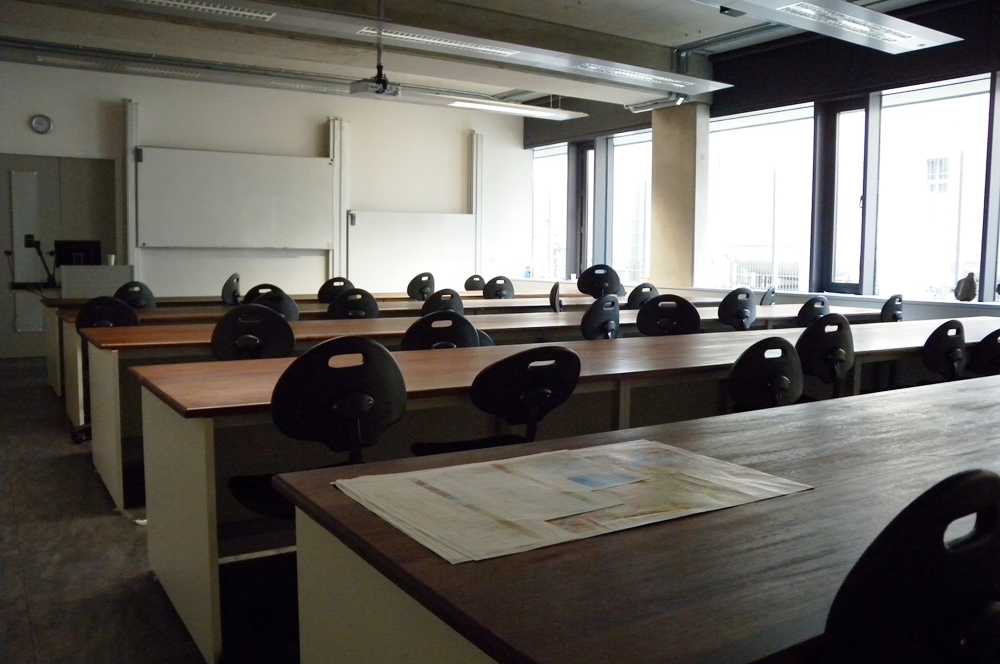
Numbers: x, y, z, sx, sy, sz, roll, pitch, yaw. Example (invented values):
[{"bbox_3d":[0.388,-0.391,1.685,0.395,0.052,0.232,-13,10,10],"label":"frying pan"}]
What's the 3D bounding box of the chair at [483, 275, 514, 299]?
[{"bbox_3d":[-0.102,-0.139,9.108,0.570,0.991,0.580,-2,6,-29],"label":"chair"}]

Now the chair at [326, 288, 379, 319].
[{"bbox_3d":[-1.145,0.152,5.968,0.560,0.961,0.580,-2,6,-28],"label":"chair"}]

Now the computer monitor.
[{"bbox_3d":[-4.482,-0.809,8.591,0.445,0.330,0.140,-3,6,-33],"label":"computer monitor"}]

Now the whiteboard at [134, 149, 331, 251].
[{"bbox_3d":[-3.373,-1.706,10.536,2.507,1.221,0.050,-3,6,-33],"label":"whiteboard"}]

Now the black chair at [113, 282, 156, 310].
[{"bbox_3d":[-3.123,0.058,6.783,0.560,0.973,0.580,-4,7,-42],"label":"black chair"}]

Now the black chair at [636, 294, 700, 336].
[{"bbox_3d":[1.067,0.238,5.100,0.560,0.979,0.580,2,5,16],"label":"black chair"}]

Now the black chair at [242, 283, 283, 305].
[{"bbox_3d":[-2.249,0.001,7.737,0.570,0.923,0.580,-1,5,-19],"label":"black chair"}]

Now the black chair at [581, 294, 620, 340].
[{"bbox_3d":[0.536,0.226,5.270,0.570,0.962,0.580,-5,7,-44],"label":"black chair"}]

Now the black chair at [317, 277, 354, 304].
[{"bbox_3d":[-1.627,-0.034,7.801,0.560,0.993,0.580,-2,6,-28],"label":"black chair"}]

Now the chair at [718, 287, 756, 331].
[{"bbox_3d":[1.621,0.159,5.965,0.570,0.988,0.580,-3,6,-30],"label":"chair"}]

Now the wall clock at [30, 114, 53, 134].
[{"bbox_3d":[-5.176,-2.350,9.138,0.232,0.232,0.050,-3,6,-32],"label":"wall clock"}]

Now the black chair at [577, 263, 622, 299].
[{"bbox_3d":[0.867,-0.065,7.580,0.570,1.134,0.580,0,5,-11],"label":"black chair"}]

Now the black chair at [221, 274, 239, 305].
[{"bbox_3d":[-2.611,-0.024,7.413,0.580,1.025,0.570,1,5,5],"label":"black chair"}]

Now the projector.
[{"bbox_3d":[-1.082,-2.115,7.138,0.330,0.100,0.320,-3,6,-33],"label":"projector"}]

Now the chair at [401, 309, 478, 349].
[{"bbox_3d":[-0.347,0.314,4.540,0.570,0.902,0.580,0,5,-11],"label":"chair"}]

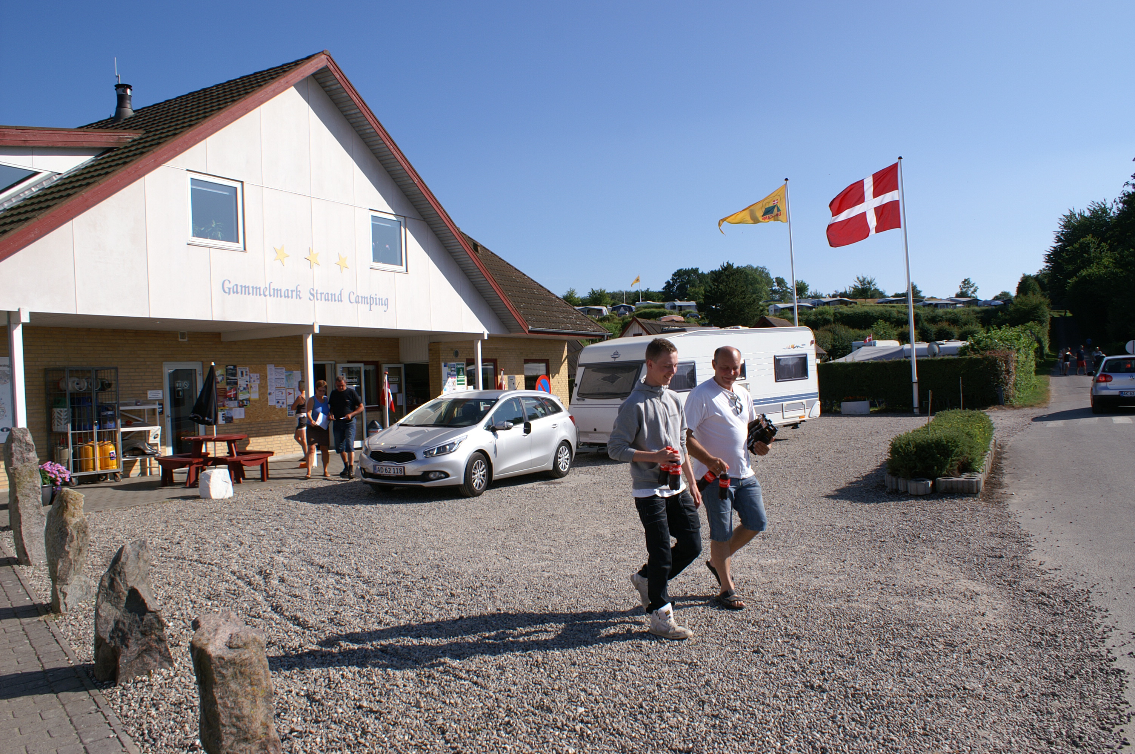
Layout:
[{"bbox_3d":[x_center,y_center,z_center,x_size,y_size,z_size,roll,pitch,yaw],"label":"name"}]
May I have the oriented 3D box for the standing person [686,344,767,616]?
[{"bbox_3d":[1.091,0.683,5.800,0.580,1.770,0.520,-2,-1,-42],"label":"standing person"}]

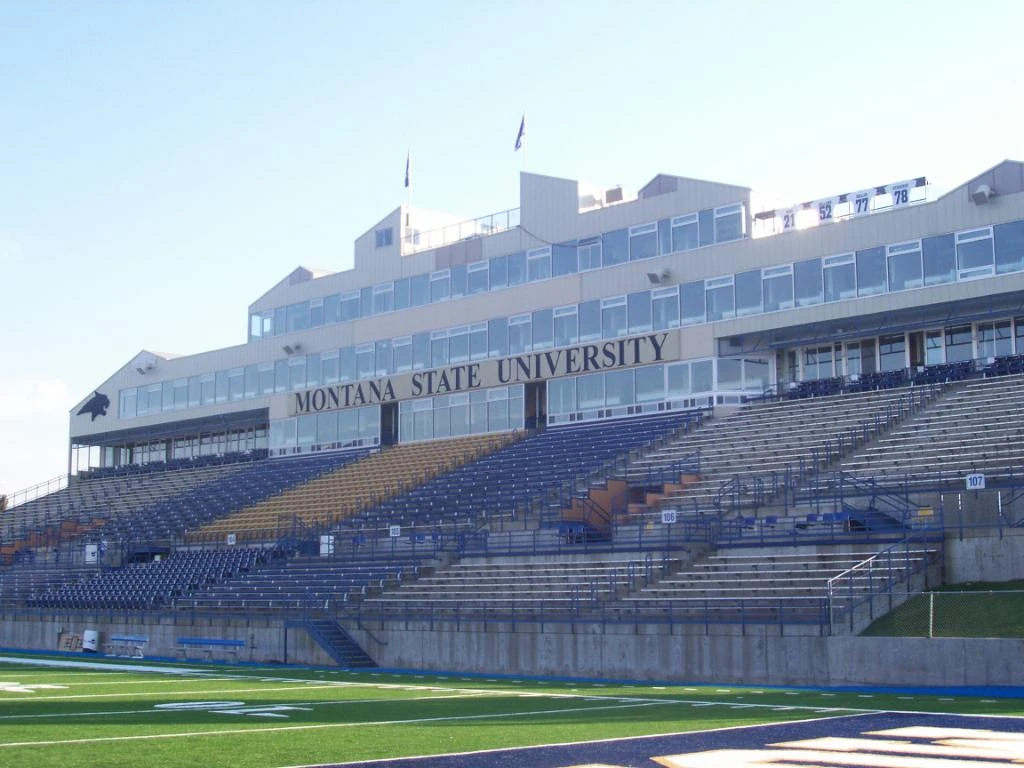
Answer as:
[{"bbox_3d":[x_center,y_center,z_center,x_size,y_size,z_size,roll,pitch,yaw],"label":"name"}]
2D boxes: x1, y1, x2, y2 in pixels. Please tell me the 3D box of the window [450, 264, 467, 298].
[{"bbox_3d":[-2.809,-5.407,83.104,0.100,1.679,1.336,8,-11,-44],"label":"window"}]

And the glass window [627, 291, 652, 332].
[{"bbox_3d":[6.020,-3.345,73.831,0.150,1.980,1.555,7,-10,-44],"label":"glass window"}]

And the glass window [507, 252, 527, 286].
[{"bbox_3d":[0.285,-5.851,80.576,0.120,1.636,1.458,8,-11,-44],"label":"glass window"}]

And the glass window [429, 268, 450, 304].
[{"bbox_3d":[-3.866,-5.224,84.172,0.100,1.667,1.727,8,-11,-44],"label":"glass window"}]

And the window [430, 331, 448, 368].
[{"bbox_3d":[-3.845,-1.860,83.677,0.100,1.987,1.515,8,-11,-44],"label":"window"}]

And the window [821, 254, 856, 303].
[{"bbox_3d":[12.659,-4.101,60.494,0.100,1.788,1.535,8,-11,-44],"label":"window"}]

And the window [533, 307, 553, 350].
[{"bbox_3d":[1.571,-2.712,78.816,0.120,1.989,1.487,8,-11,-44],"label":"window"}]

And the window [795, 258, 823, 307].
[{"bbox_3d":[12.661,-4.304,66.935,0.100,2.001,1.470,8,-11,-44],"label":"window"}]

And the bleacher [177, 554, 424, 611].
[{"bbox_3d":[-8.211,7.551,59.120,5.300,2.300,10.100,8,-11,-44],"label":"bleacher"}]

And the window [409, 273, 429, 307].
[{"bbox_3d":[-5.006,-5.057,85.432,0.150,1.720,1.661,7,-10,-44],"label":"window"}]

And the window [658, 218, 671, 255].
[{"bbox_3d":[7.116,-6.790,73.036,0.100,1.692,0.819,8,-11,-44],"label":"window"}]

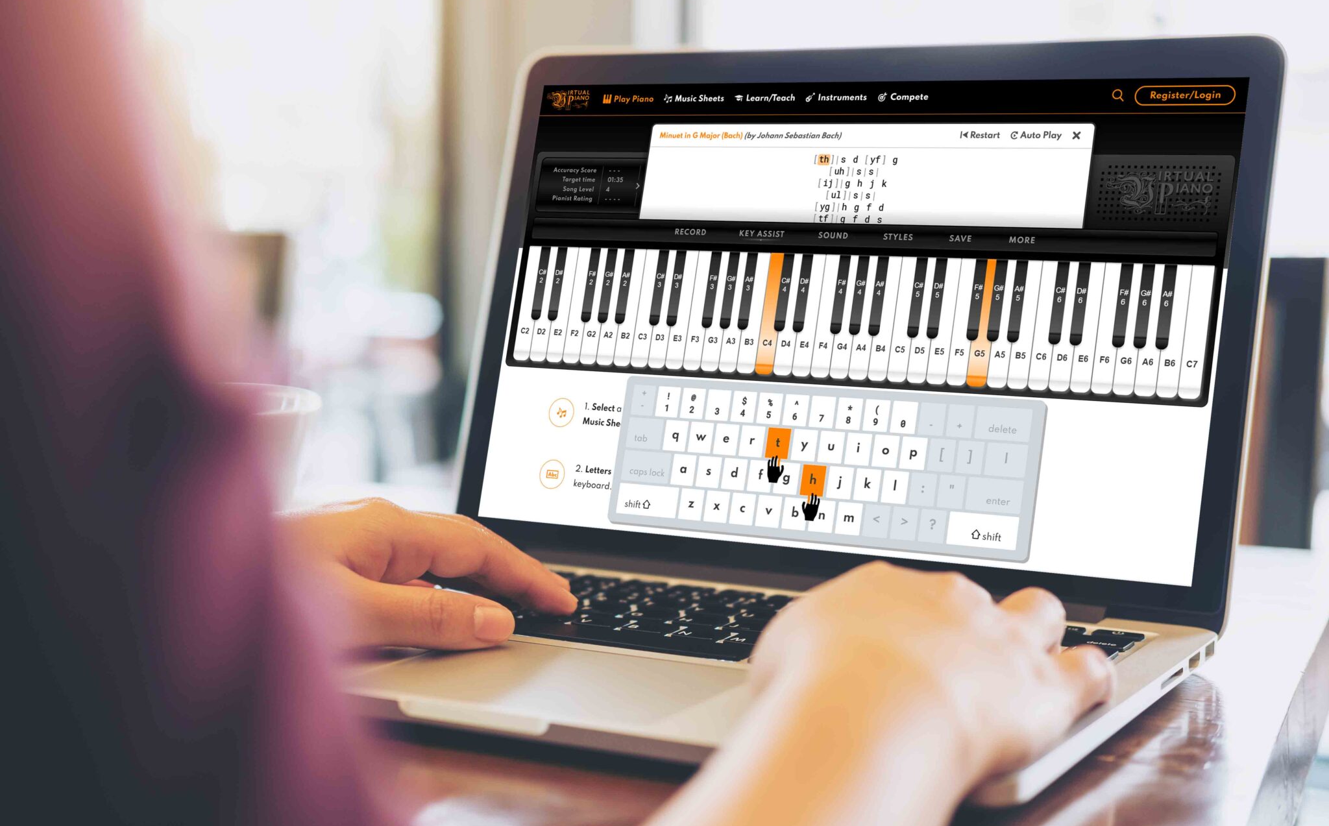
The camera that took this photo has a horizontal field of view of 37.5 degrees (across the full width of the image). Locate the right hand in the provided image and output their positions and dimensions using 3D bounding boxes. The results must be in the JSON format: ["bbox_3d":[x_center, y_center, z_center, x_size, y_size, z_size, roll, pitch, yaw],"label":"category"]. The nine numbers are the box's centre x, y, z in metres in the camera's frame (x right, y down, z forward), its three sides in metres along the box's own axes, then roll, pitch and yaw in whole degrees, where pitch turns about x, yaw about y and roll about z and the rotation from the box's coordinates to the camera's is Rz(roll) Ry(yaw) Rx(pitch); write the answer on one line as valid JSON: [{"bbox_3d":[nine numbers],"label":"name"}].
[{"bbox_3d":[0.068,0.062,0.510,0.087,0.053,0.150,3,6,25],"label":"right hand"}]

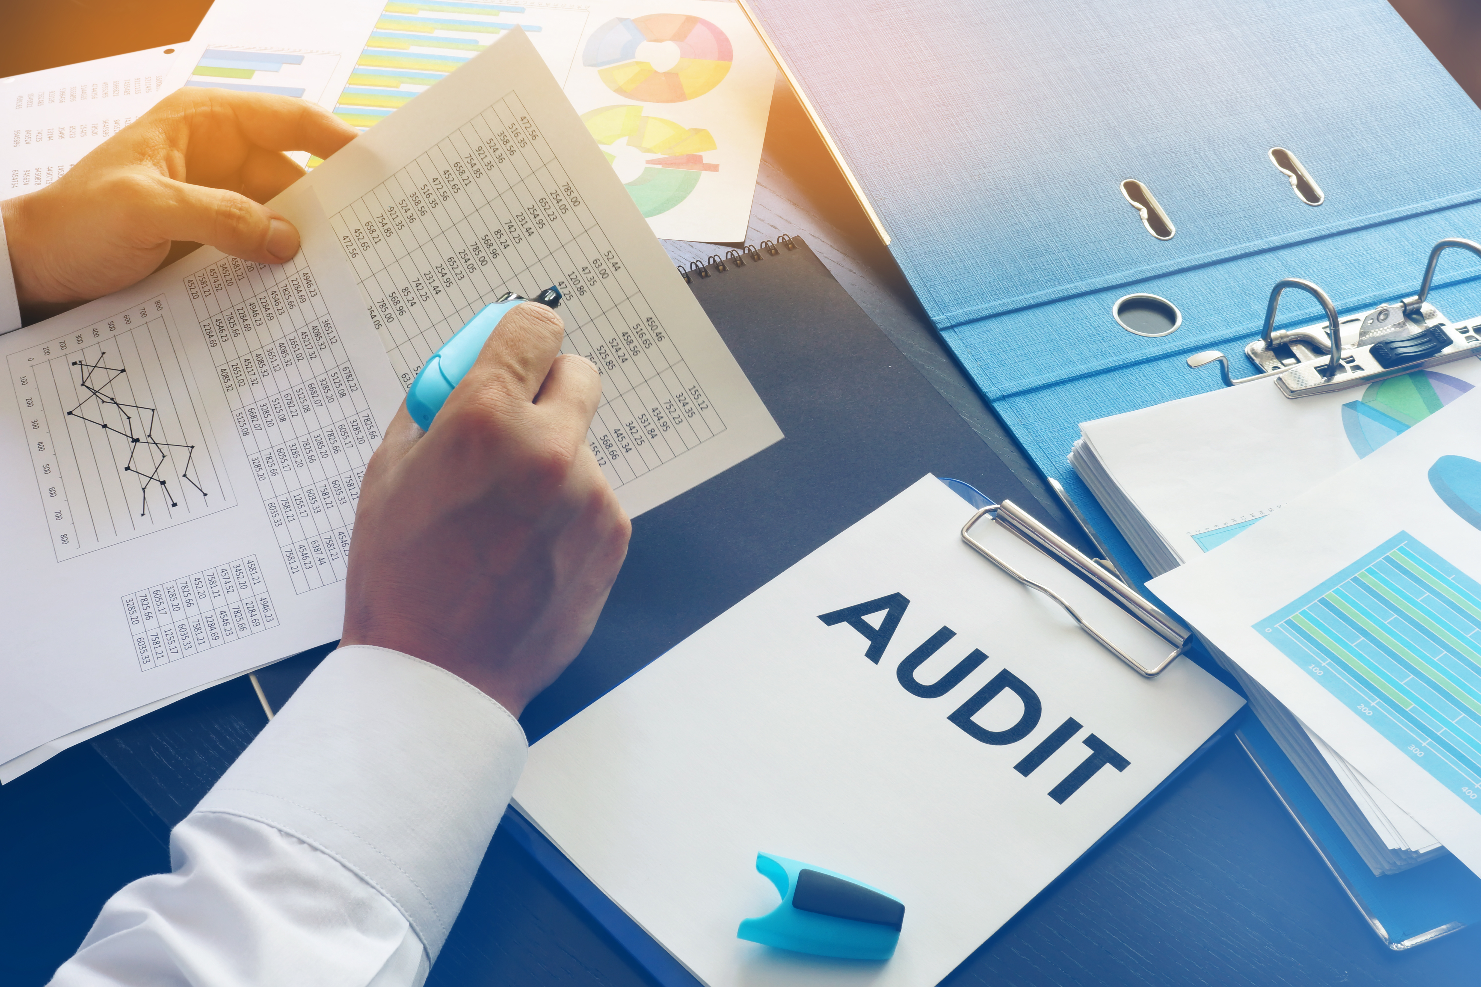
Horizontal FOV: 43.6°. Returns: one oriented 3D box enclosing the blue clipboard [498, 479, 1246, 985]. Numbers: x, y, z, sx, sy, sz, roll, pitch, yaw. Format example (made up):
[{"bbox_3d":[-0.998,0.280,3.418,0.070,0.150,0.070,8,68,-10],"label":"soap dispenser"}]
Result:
[{"bbox_3d":[0.065,0.112,0.867,0.321,0.019,0.220,-33,55,-30],"label":"blue clipboard"}]

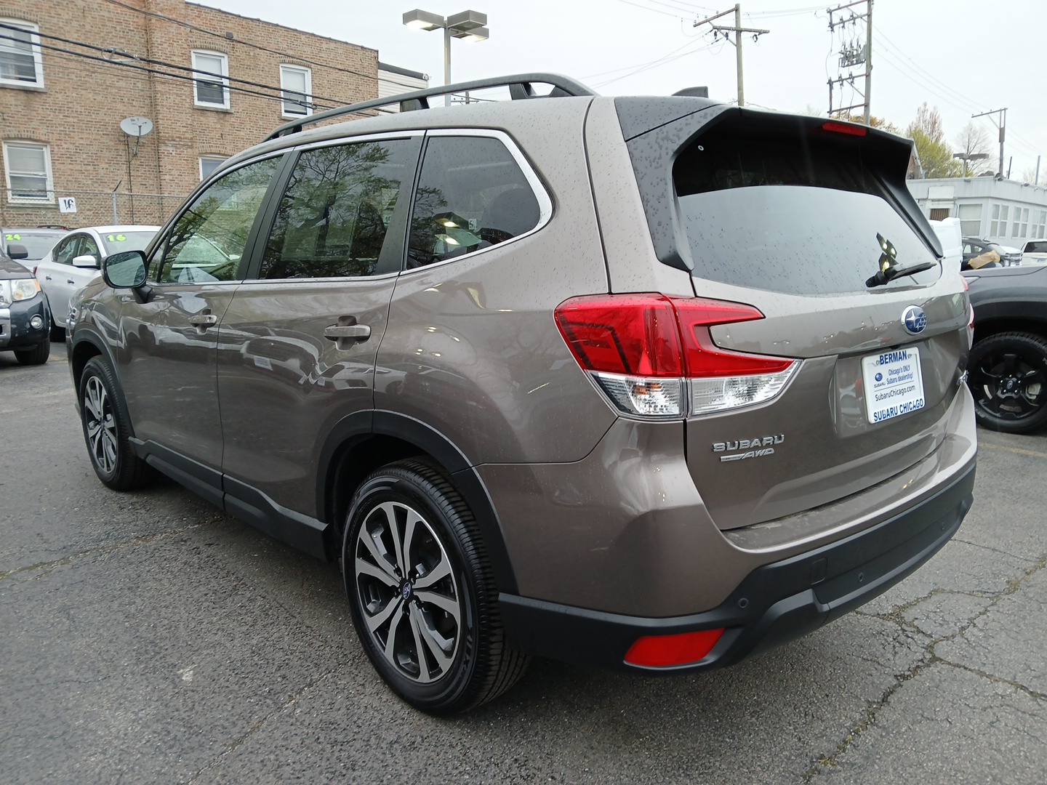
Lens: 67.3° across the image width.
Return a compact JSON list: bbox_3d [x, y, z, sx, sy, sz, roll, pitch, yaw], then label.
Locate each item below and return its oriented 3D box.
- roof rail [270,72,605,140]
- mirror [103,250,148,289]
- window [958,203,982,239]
[{"bbox_3d":[-0.430,-0.868,2.478,0.080,0.095,1.760,-10,15,-43],"label":"roof rail"},{"bbox_3d":[-1.690,-0.521,3.345,0.190,0.168,0.115,-9,14,-43],"label":"mirror"},{"bbox_3d":[17.038,-6.569,30.000,0.100,1.280,0.820,-10,15,-43],"label":"window"}]

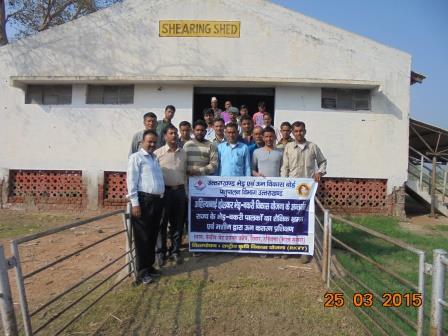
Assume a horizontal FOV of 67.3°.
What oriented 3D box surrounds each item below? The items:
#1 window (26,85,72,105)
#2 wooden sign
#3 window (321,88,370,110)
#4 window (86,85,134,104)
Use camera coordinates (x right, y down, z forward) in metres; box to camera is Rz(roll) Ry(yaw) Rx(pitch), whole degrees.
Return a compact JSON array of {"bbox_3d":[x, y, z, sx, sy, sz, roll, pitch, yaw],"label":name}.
[{"bbox_3d":[-5.015,-2.102,9.657,1.345,0.560,0.100,1,-1,2],"label":"window"},{"bbox_3d":[-0.675,-3.886,9.469,2.270,0.459,0.050,1,-1,2],"label":"wooden sign"},{"bbox_3d":[3.405,-1.909,9.362,1.351,0.565,0.100,1,-1,2],"label":"window"},{"bbox_3d":[-3.238,-2.087,9.595,1.383,0.549,0.100,1,-1,2],"label":"window"}]

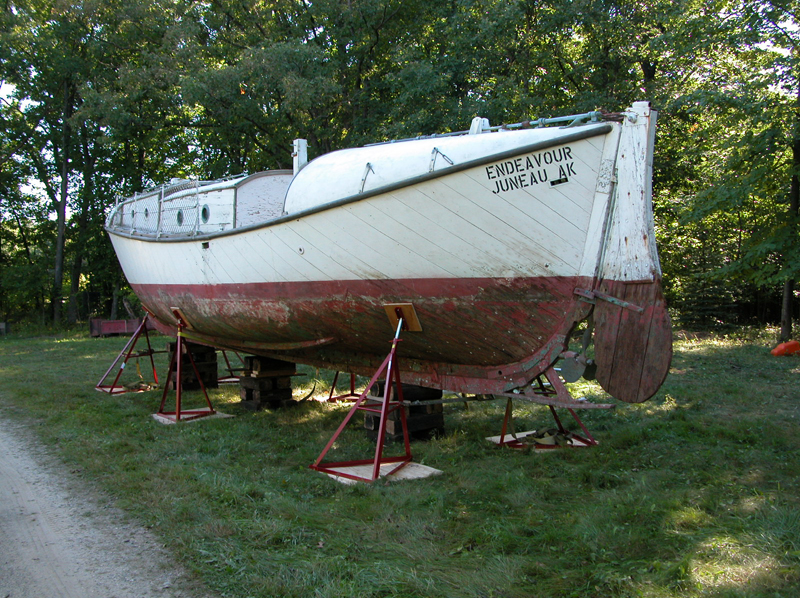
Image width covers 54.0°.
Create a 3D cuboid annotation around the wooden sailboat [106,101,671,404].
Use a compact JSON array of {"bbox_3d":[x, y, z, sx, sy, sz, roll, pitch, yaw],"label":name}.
[{"bbox_3d":[-1.810,-0.490,9.935,2.950,2.560,11.600,-1,1,-38],"label":"wooden sailboat"}]

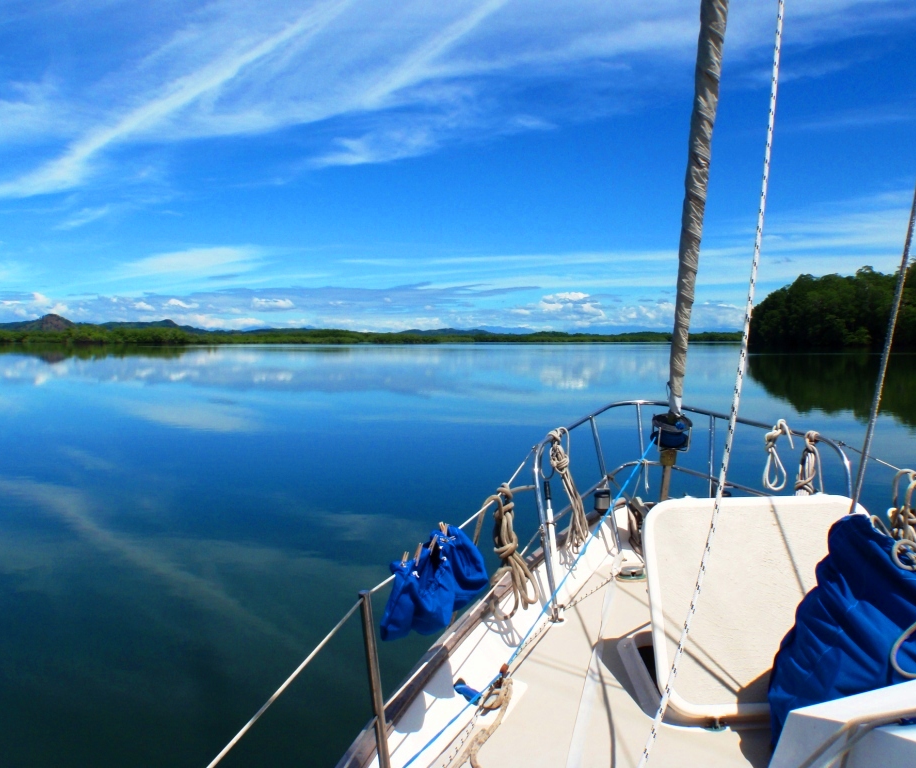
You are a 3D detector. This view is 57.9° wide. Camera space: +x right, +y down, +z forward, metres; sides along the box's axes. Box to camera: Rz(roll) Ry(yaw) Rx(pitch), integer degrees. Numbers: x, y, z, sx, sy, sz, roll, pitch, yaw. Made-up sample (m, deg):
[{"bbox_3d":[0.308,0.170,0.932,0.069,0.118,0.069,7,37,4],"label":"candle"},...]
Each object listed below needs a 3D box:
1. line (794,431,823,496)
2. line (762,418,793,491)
[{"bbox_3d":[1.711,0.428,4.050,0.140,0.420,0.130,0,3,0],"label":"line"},{"bbox_3d":[1.620,0.357,4.200,0.150,0.360,0.130,0,3,0],"label":"line"}]

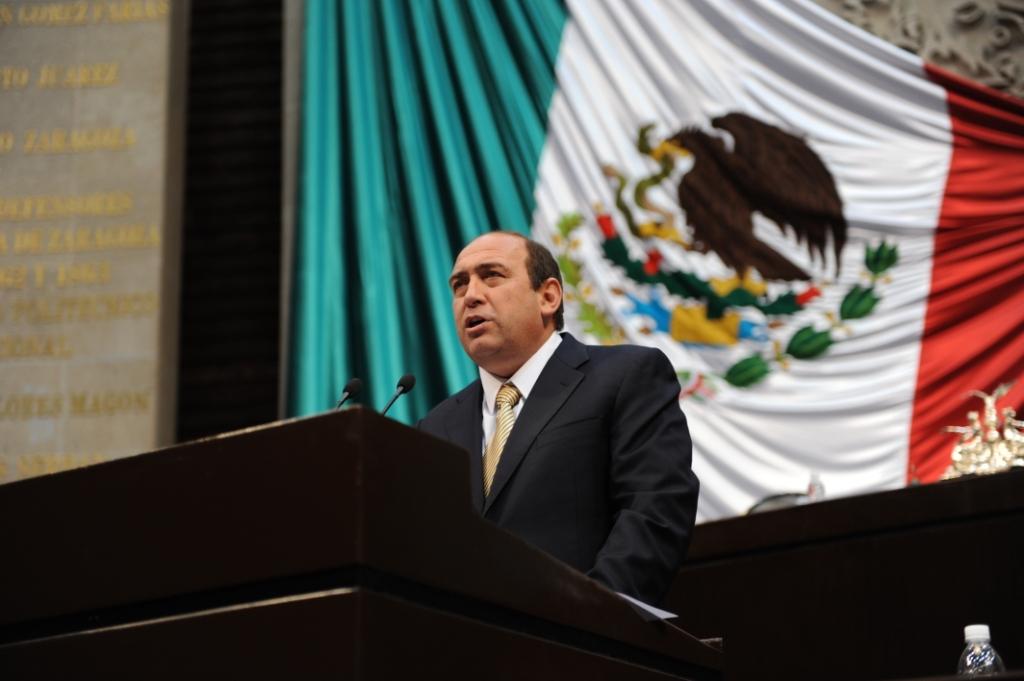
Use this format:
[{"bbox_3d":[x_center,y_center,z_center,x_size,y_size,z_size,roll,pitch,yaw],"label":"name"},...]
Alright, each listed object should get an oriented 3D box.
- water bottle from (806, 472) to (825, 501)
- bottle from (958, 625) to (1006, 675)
[{"bbox_3d":[1.066,0.565,6.171,0.065,0.208,0.065,-1,-16,0],"label":"water bottle"},{"bbox_3d":[0.571,0.449,2.131,0.065,0.208,0.065,-1,-16,0],"label":"bottle"}]

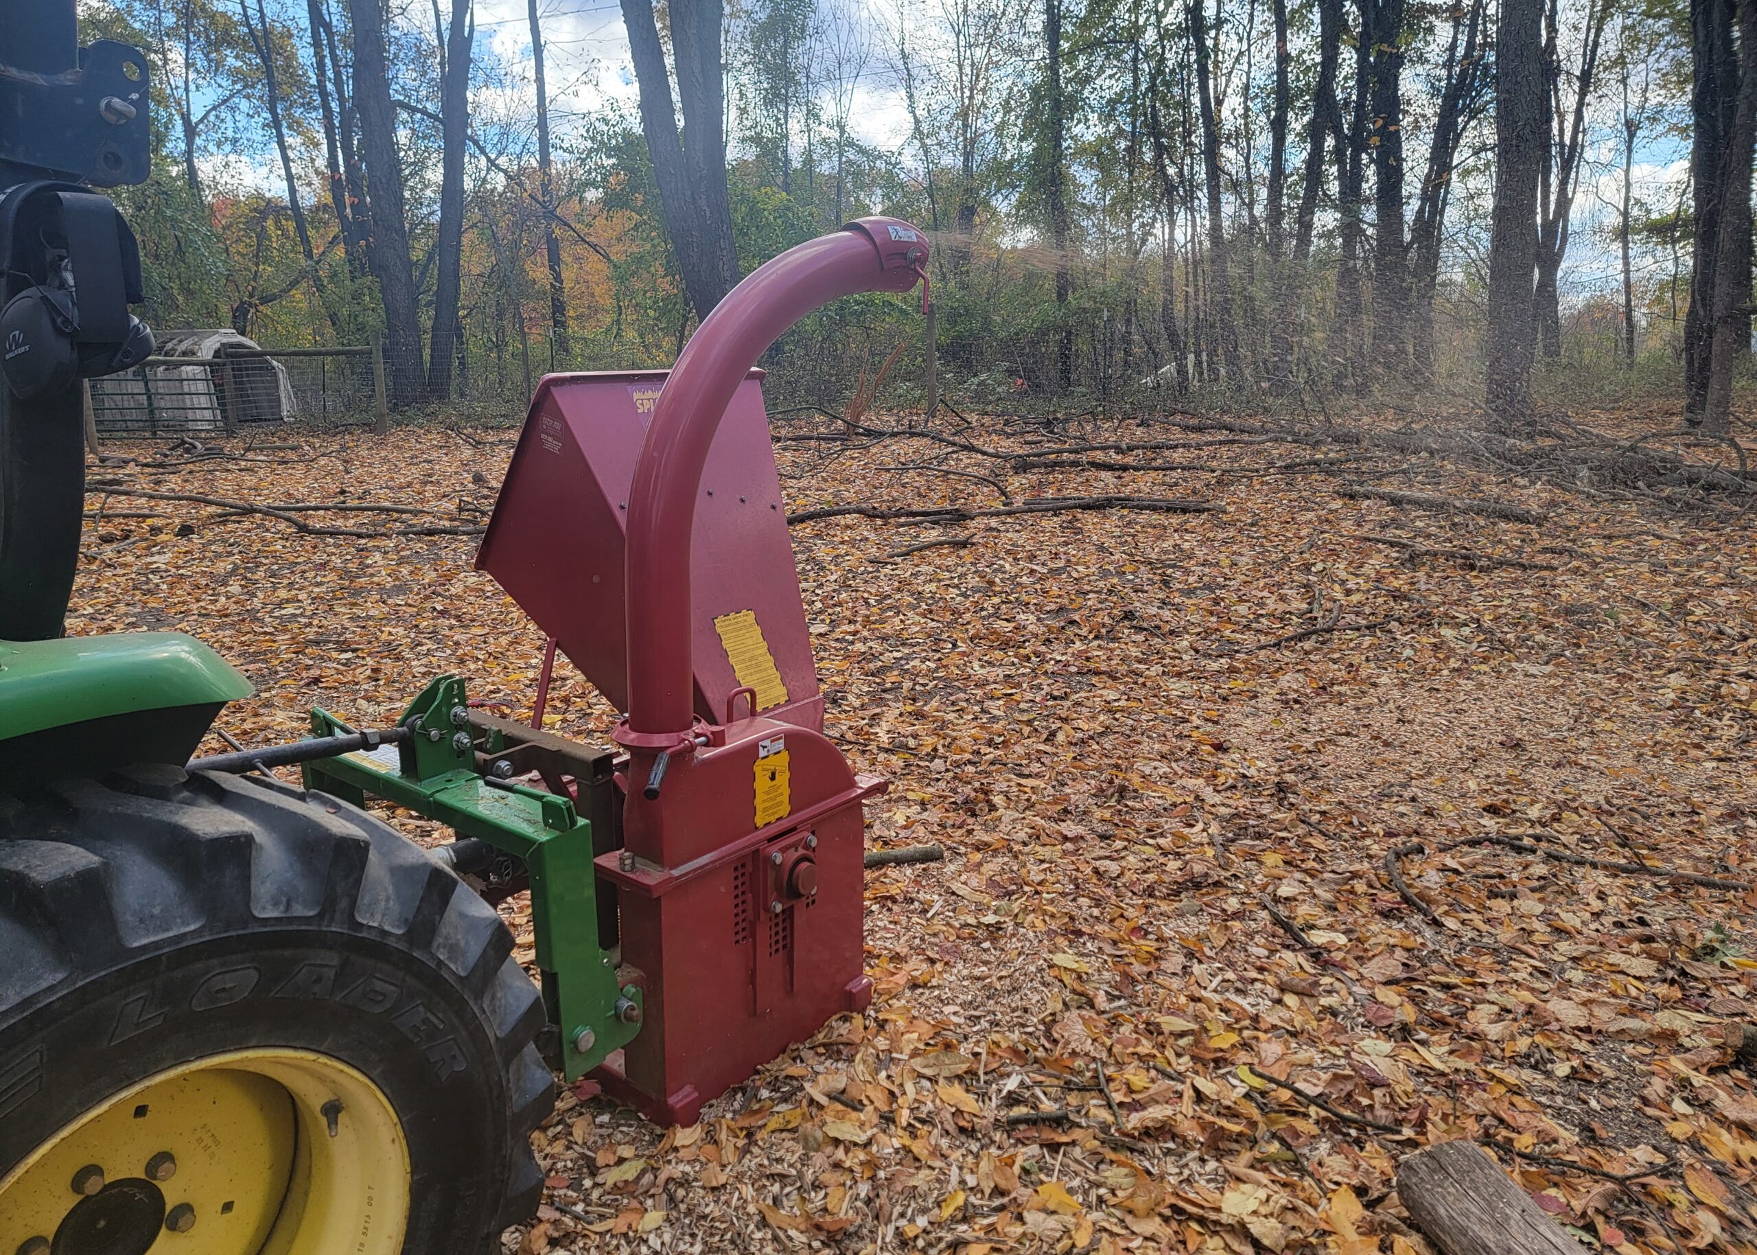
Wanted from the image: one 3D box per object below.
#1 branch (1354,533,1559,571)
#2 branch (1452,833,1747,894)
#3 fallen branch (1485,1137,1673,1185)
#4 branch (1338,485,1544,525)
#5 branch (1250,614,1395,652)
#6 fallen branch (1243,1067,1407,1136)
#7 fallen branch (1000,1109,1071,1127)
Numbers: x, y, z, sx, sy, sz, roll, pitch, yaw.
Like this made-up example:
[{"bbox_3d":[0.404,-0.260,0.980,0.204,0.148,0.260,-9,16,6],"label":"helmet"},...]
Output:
[{"bbox_3d":[3.799,-0.522,8.170,0.217,0.100,1.474,-9,16,-33],"label":"branch"},{"bbox_3d":[2.022,0.647,3.440,0.718,0.045,0.118,6,15,21],"label":"branch"},{"bbox_3d":[1.276,0.962,2.209,0.323,0.030,0.075,3,14,12],"label":"fallen branch"},{"bbox_3d":[4.488,-1.002,9.815,0.186,0.120,1.707,-9,17,-32],"label":"branch"},{"bbox_3d":[2.199,0.006,6.032,1.103,0.080,0.082,-8,16,-30],"label":"branch"},{"bbox_3d":[0.855,0.926,2.359,0.299,0.030,0.049,10,17,34],"label":"fallen branch"},{"bbox_3d":[0.302,0.925,2.311,0.140,0.028,0.026,-2,14,-11],"label":"fallen branch"}]

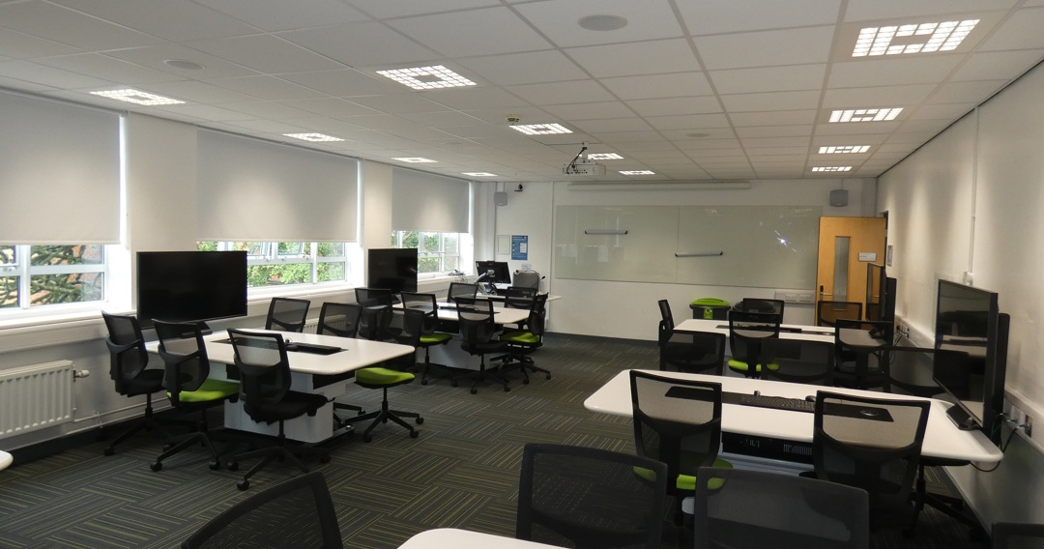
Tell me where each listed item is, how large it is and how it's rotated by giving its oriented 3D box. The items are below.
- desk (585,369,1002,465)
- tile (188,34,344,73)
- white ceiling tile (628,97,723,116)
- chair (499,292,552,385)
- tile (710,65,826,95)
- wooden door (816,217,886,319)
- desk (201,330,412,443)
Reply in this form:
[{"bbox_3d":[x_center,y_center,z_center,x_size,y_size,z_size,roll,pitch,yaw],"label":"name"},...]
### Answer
[{"bbox_3d":[1.578,1.196,3.859,2.140,0.740,1.160,3,4,22],"label":"desk"},{"bbox_3d":[-1.316,-1.149,3.151,0.600,0.025,0.600,4,5,23],"label":"tile"},{"bbox_3d":[1.046,-1.149,4.130,0.595,0.022,0.595,3,4,23],"label":"white ceiling tile"},{"bbox_3d":[0.023,0.757,7.344,0.640,1.020,0.620,3,4,21],"label":"chair"},{"bbox_3d":[1.362,-1.083,3.345,0.595,0.022,0.595,3,4,23],"label":"tile"},{"bbox_3d":[4.046,0.342,7.470,0.800,2.060,0.055,2,4,7],"label":"wooden door"},{"bbox_3d":[-2.106,1.005,5.269,2.080,0.740,1.120,3,4,22],"label":"desk"}]

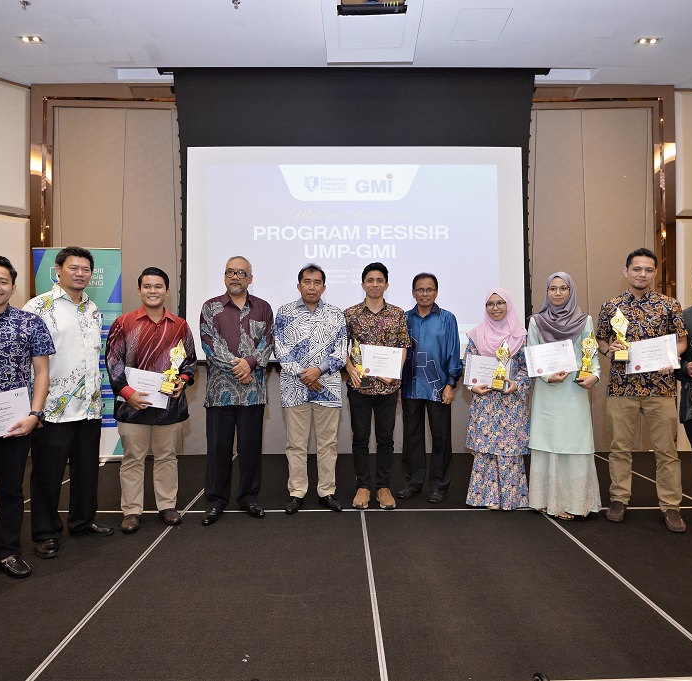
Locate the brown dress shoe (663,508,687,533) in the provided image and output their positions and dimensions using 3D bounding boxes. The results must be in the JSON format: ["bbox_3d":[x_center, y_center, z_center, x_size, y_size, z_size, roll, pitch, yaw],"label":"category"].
[{"bbox_3d":[2.085,1.131,3.285,0.105,0.100,0.285,0,0,18],"label":"brown dress shoe"}]

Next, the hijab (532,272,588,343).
[{"bbox_3d":[1.435,-0.220,3.430,0.355,0.460,0.290,0,0,14],"label":"hijab"}]

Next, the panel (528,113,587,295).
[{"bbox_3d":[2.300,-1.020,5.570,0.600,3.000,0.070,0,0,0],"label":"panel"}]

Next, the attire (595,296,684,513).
[{"bbox_3d":[1.935,0.380,3.370,0.520,1.410,0.330,0,0,28],"label":"attire"}]

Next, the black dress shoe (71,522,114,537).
[{"bbox_3d":[-1.552,1.141,3.158,0.285,0.100,0.100,0,0,15],"label":"black dress shoe"}]

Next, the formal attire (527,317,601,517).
[{"bbox_3d":[1.475,0.485,3.480,0.480,1.320,0.360,0,0,14],"label":"formal attire"}]

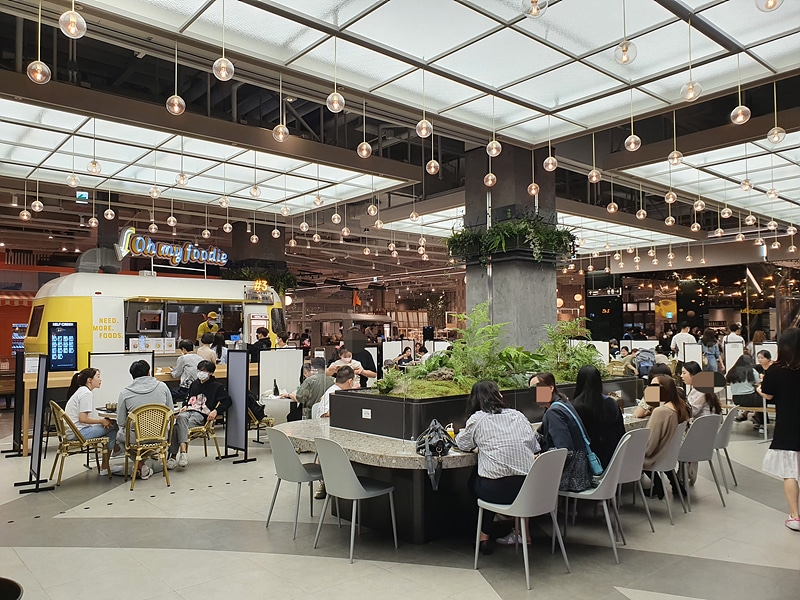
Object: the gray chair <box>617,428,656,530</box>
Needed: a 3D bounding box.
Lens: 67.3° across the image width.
[{"bbox_3d":[1.714,1.430,4.844,0.460,0.820,0.510,2,-3,-30],"label":"gray chair"}]

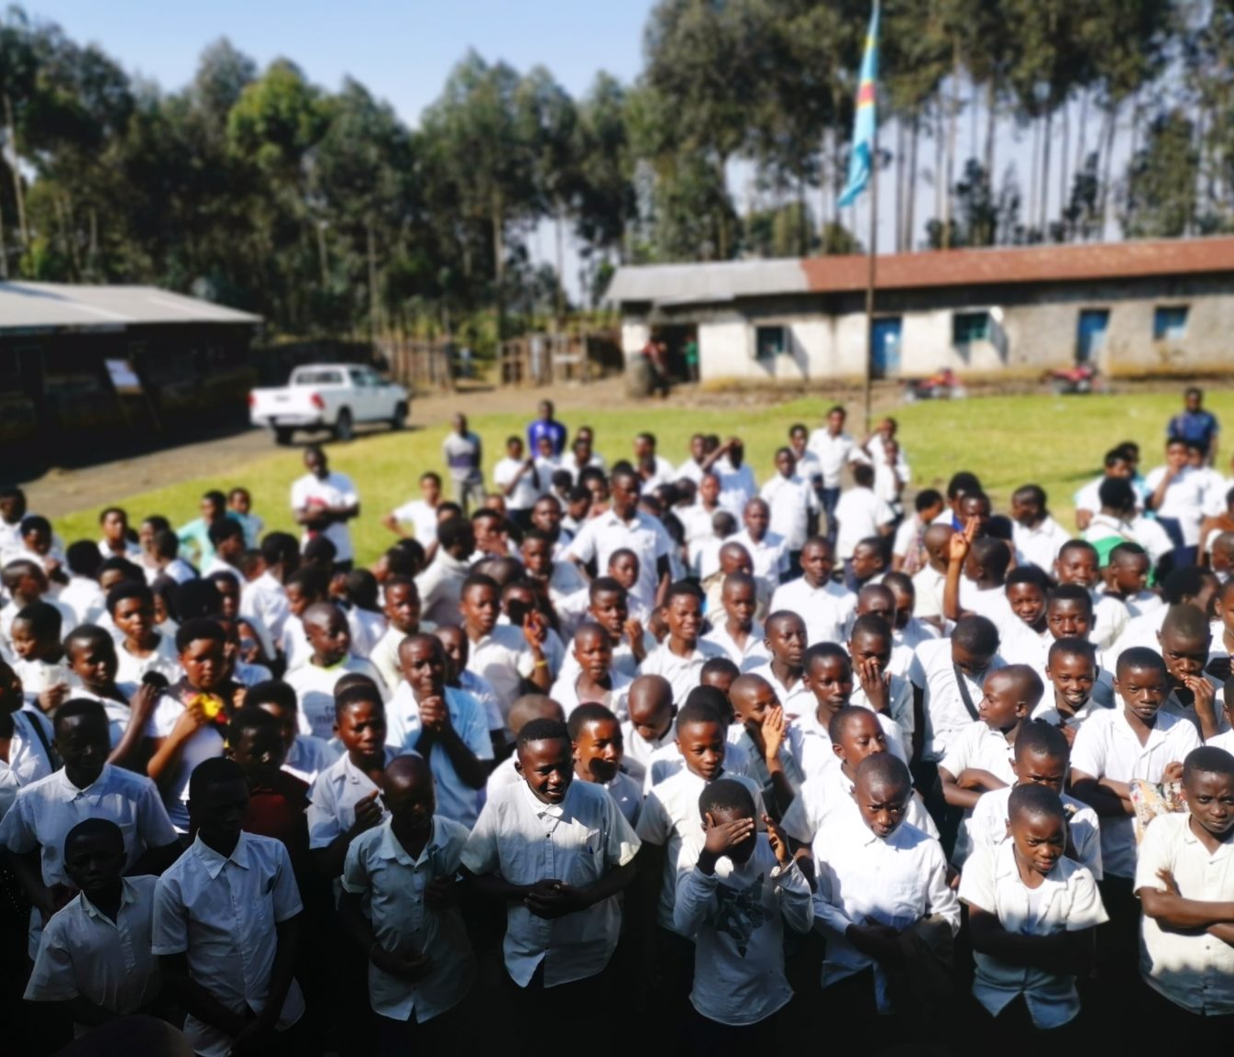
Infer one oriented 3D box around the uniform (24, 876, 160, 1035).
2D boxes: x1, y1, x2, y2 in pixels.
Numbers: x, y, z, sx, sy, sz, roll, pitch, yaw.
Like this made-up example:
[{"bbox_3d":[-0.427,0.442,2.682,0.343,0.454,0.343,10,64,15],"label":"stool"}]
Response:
[{"bbox_3d":[-1.312,1.146,2.820,0.390,0.540,0.250,-8,13,-32],"label":"uniform"}]

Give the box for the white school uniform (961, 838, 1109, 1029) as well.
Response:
[{"bbox_3d":[1.146,1.117,3.099,0.410,0.520,0.250,2,10,14],"label":"white school uniform"}]

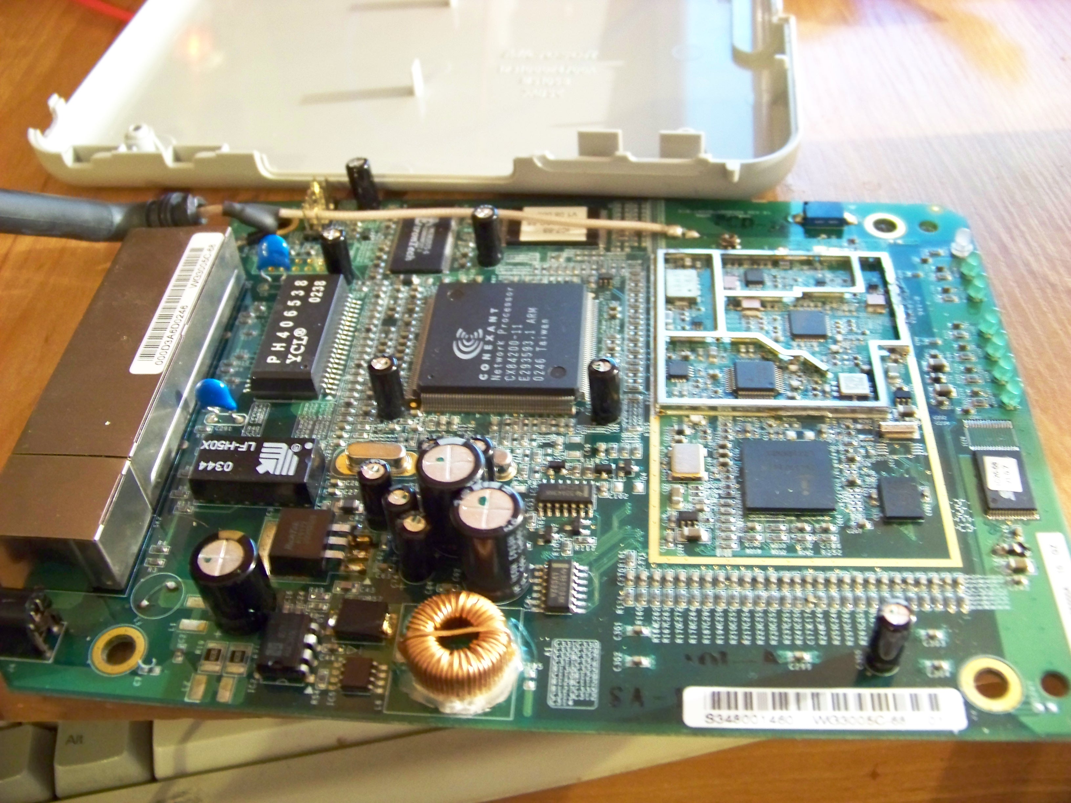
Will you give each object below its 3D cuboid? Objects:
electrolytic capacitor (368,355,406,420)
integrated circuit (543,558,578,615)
[{"bbox_3d":[-0.025,-0.002,0.186,0.005,0.011,0.005,2,46,4],"label":"electrolytic capacitor"},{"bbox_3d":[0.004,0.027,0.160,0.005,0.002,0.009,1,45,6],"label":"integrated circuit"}]

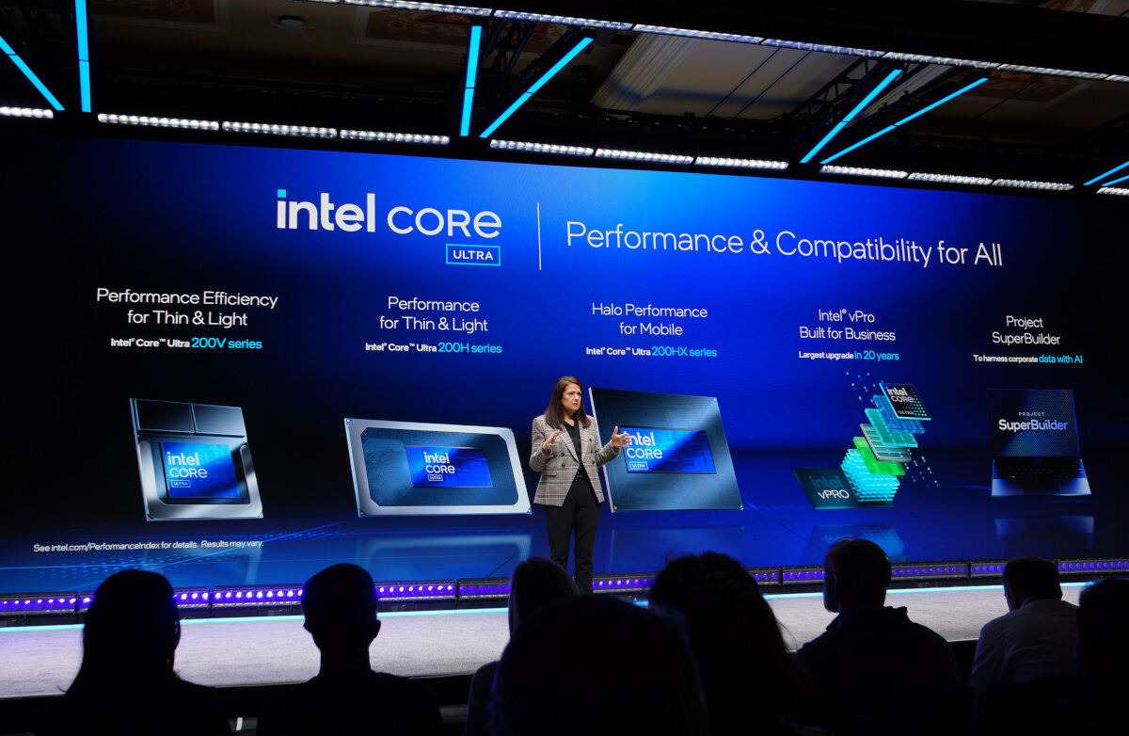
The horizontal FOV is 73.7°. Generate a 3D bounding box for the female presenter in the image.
[{"bbox_3d":[0.095,0.880,4.820,0.580,1.680,0.460,4,-10,-30],"label":"female presenter"}]

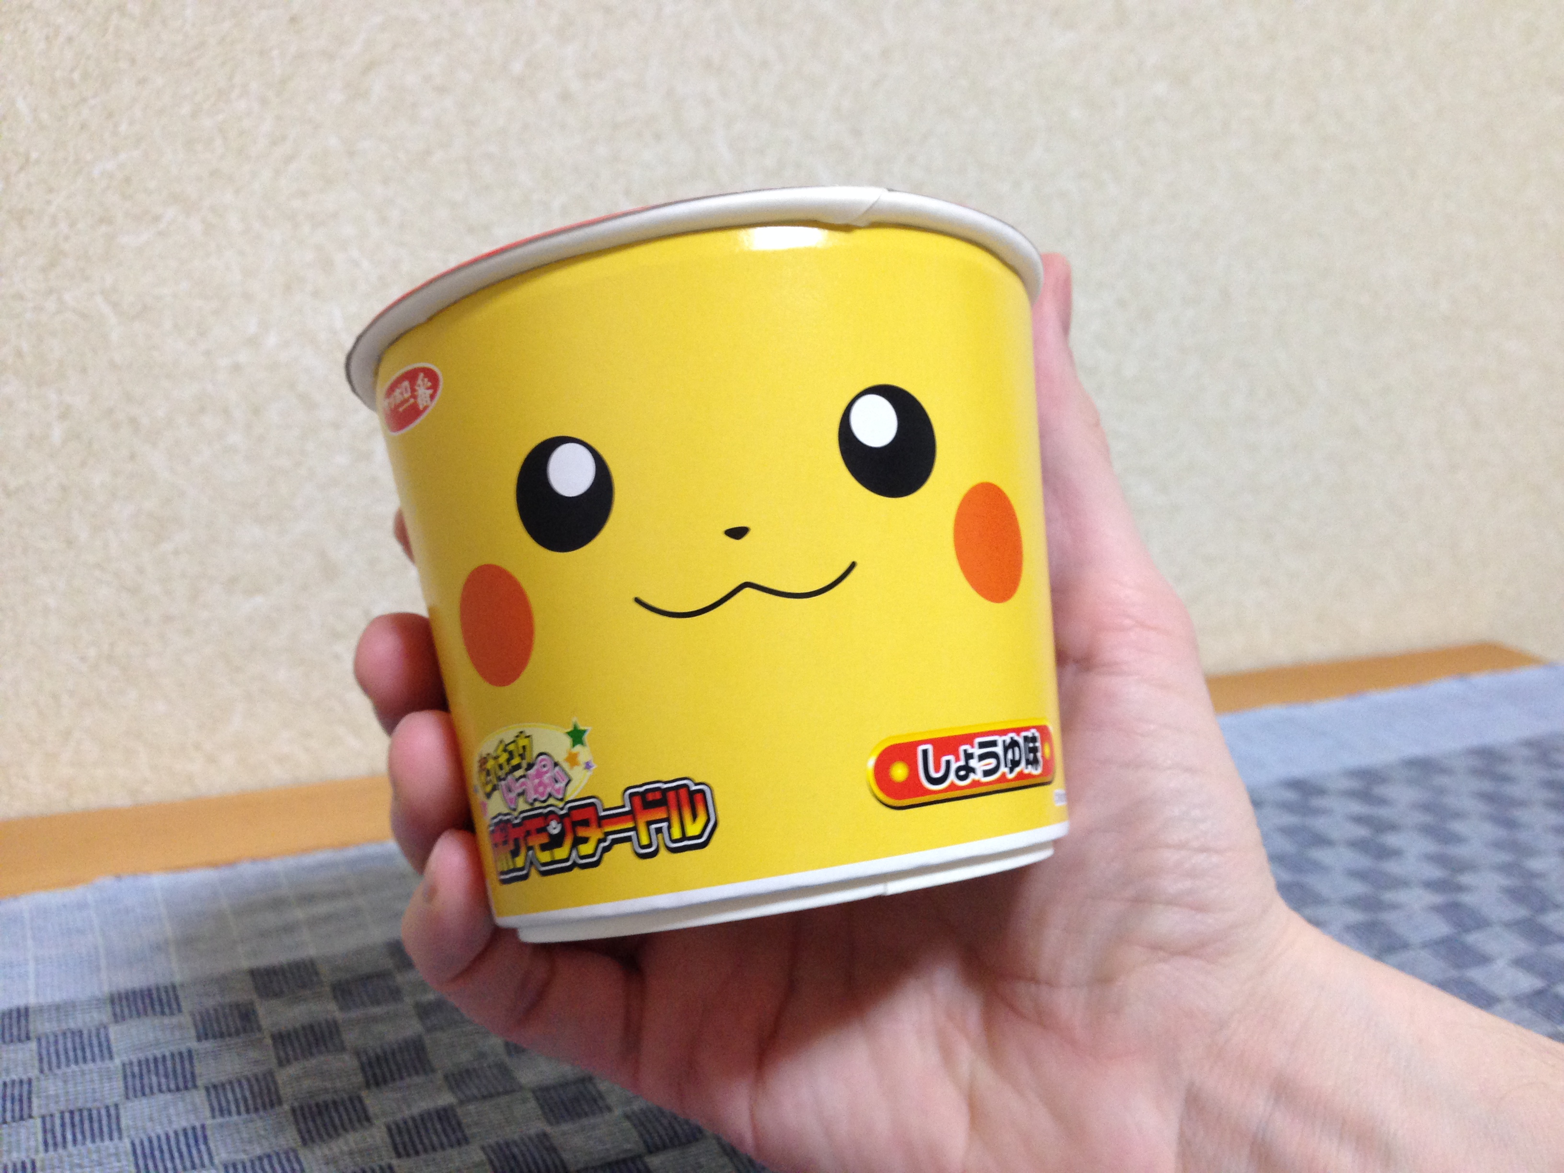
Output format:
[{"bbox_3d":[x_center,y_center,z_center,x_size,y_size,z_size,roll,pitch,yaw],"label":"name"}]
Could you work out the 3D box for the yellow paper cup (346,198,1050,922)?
[{"bbox_3d":[-0.005,0.003,0.204,0.096,0.079,0.096,-9,-9,-2],"label":"yellow paper cup"}]

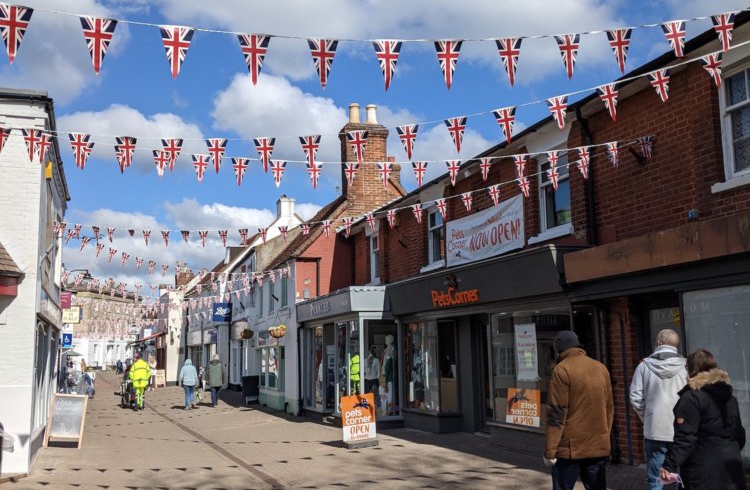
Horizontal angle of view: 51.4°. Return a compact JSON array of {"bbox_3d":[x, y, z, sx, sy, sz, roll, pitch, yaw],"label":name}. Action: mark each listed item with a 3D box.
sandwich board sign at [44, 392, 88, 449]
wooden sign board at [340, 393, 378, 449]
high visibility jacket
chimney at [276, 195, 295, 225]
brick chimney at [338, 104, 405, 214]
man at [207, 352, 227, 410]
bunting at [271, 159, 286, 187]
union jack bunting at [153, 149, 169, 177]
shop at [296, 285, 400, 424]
[{"bbox_3d":[-5.853,3.342,14.787,0.660,0.980,0.500,1,-8,-12],"label":"sandwich board sign"},{"bbox_3d":[-0.253,3.112,13.846,0.640,0.920,0.400,3,-9,-27],"label":"wooden sign board"},{"bbox_3d":[-7.488,4.086,24.800,0.660,0.860,0.380,1,-8,-17],"label":"high visibility jacket"},{"bbox_3d":[-4.690,-1.676,41.265,0.850,1.450,0.800,2,-8,-19],"label":"chimney"},{"bbox_3d":[-0.309,-2.509,22.958,1.300,3.100,0.750,2,-8,-19],"label":"brick chimney"},{"bbox_3d":[-5.191,4.435,25.592,0.580,1.740,0.420,2,-8,-18],"label":"man"},{"bbox_3d":[-1.030,-0.762,8.350,0.185,0.305,0.030,1,-8,-13],"label":"bunting"},{"bbox_3d":[-2.203,-0.844,8.080,0.185,0.300,0.030,1,-8,-13],"label":"union jack bunting"},{"bbox_3d":[-0.498,2.819,19.493,1.900,3.080,4.300,2,-8,-19],"label":"shop"}]

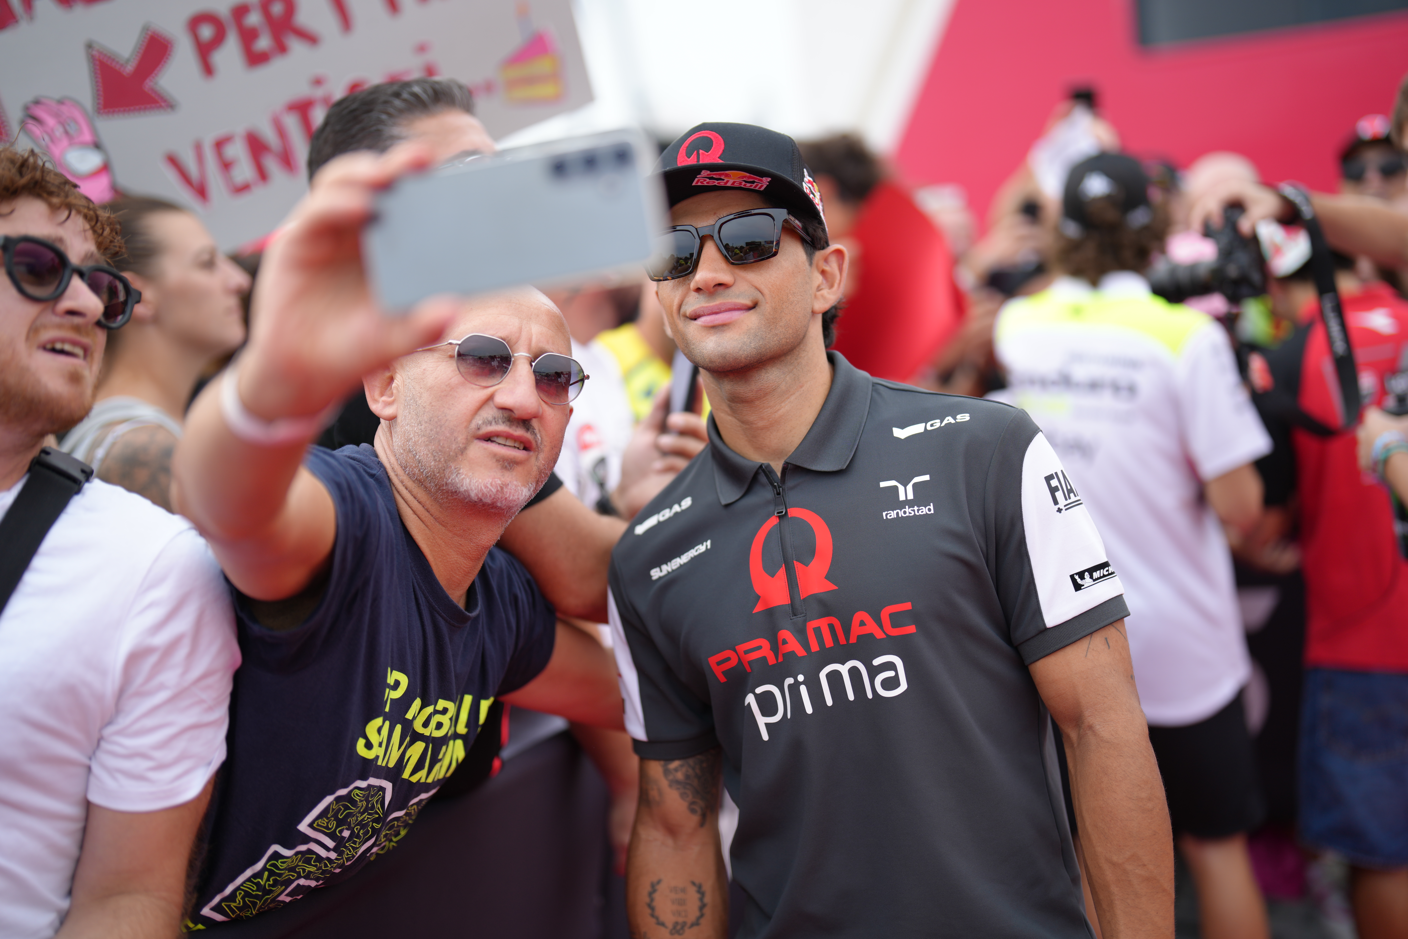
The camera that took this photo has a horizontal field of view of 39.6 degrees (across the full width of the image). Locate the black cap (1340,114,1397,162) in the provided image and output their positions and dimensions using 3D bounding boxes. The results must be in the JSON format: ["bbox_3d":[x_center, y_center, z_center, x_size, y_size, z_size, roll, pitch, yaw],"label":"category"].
[{"bbox_3d":[1.629,-0.801,4.750,0.175,0.120,0.265,-3,6,19],"label":"black cap"}]

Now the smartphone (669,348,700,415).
[{"bbox_3d":[-0.023,-0.084,2.080,0.009,0.152,0.074,11,3,-17],"label":"smartphone"}]

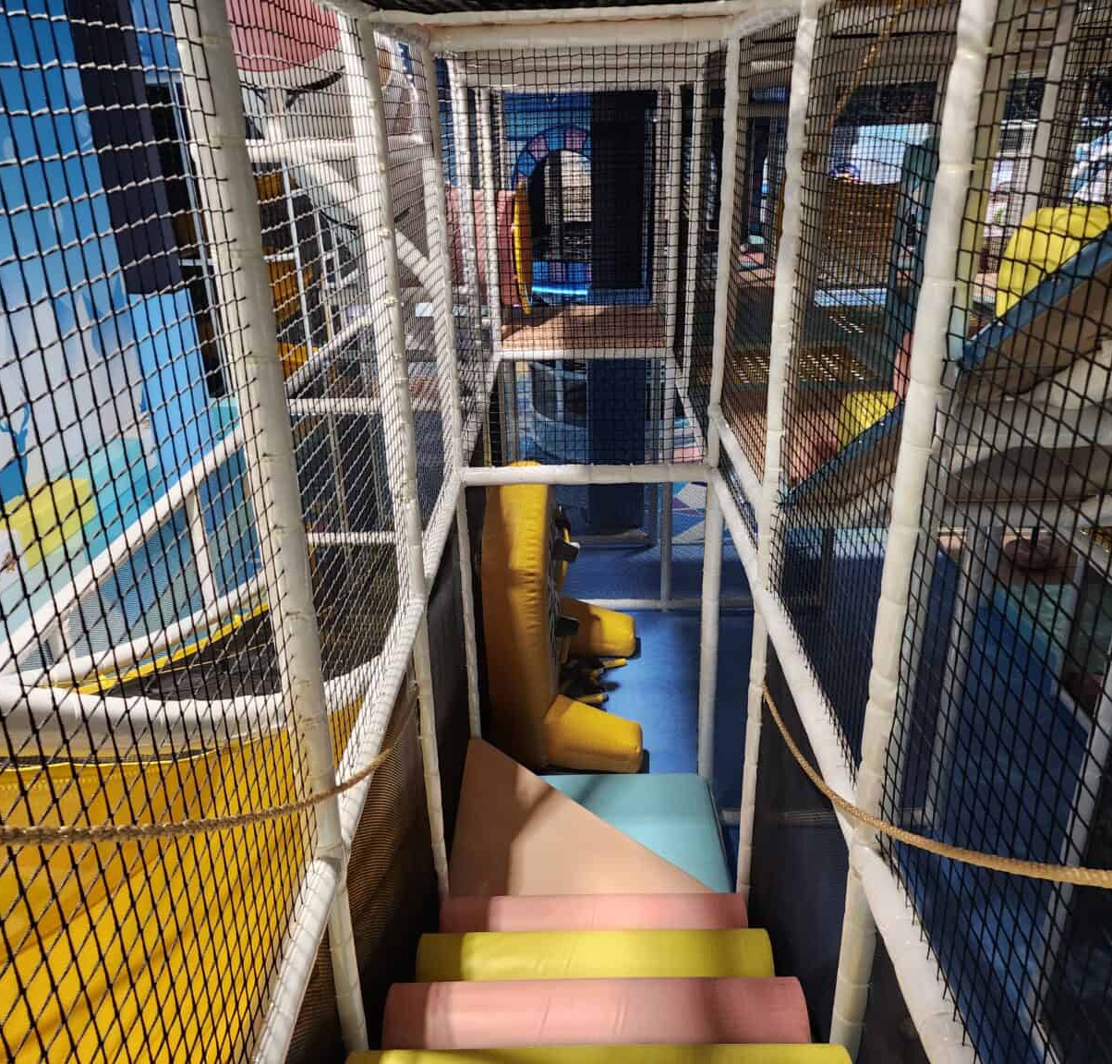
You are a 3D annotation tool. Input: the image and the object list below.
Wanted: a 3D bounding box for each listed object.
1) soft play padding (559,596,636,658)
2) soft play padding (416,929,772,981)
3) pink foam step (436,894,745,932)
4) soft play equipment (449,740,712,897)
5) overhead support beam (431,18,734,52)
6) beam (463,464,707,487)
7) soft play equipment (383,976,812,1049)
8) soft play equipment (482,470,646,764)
[{"bbox_3d":[0.294,0.699,6.997,0.560,0.340,0.310,-1,22,2],"label":"soft play padding"},{"bbox_3d":[0.123,1.483,3.065,1.150,0.240,0.390,-1,22,2],"label":"soft play padding"},{"bbox_3d":[0.139,1.538,3.558,1.150,0.240,0.390,-1,22,2],"label":"pink foam step"},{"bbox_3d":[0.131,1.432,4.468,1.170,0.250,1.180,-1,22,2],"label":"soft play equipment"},{"bbox_3d":[0.090,-1.973,3.746,1.200,0.088,0.088,-1,22,2],"label":"overhead support beam"},{"bbox_3d":[0.145,-0.270,4.451,1.130,0.085,0.085,-1,22,2],"label":"beam"},{"bbox_3d":[0.107,1.418,2.595,1.150,0.240,0.390,-1,22,2],"label":"soft play equipment"},{"bbox_3d":[0.069,0.363,6.126,0.900,1.640,1.660,-1,22,2],"label":"soft play equipment"}]

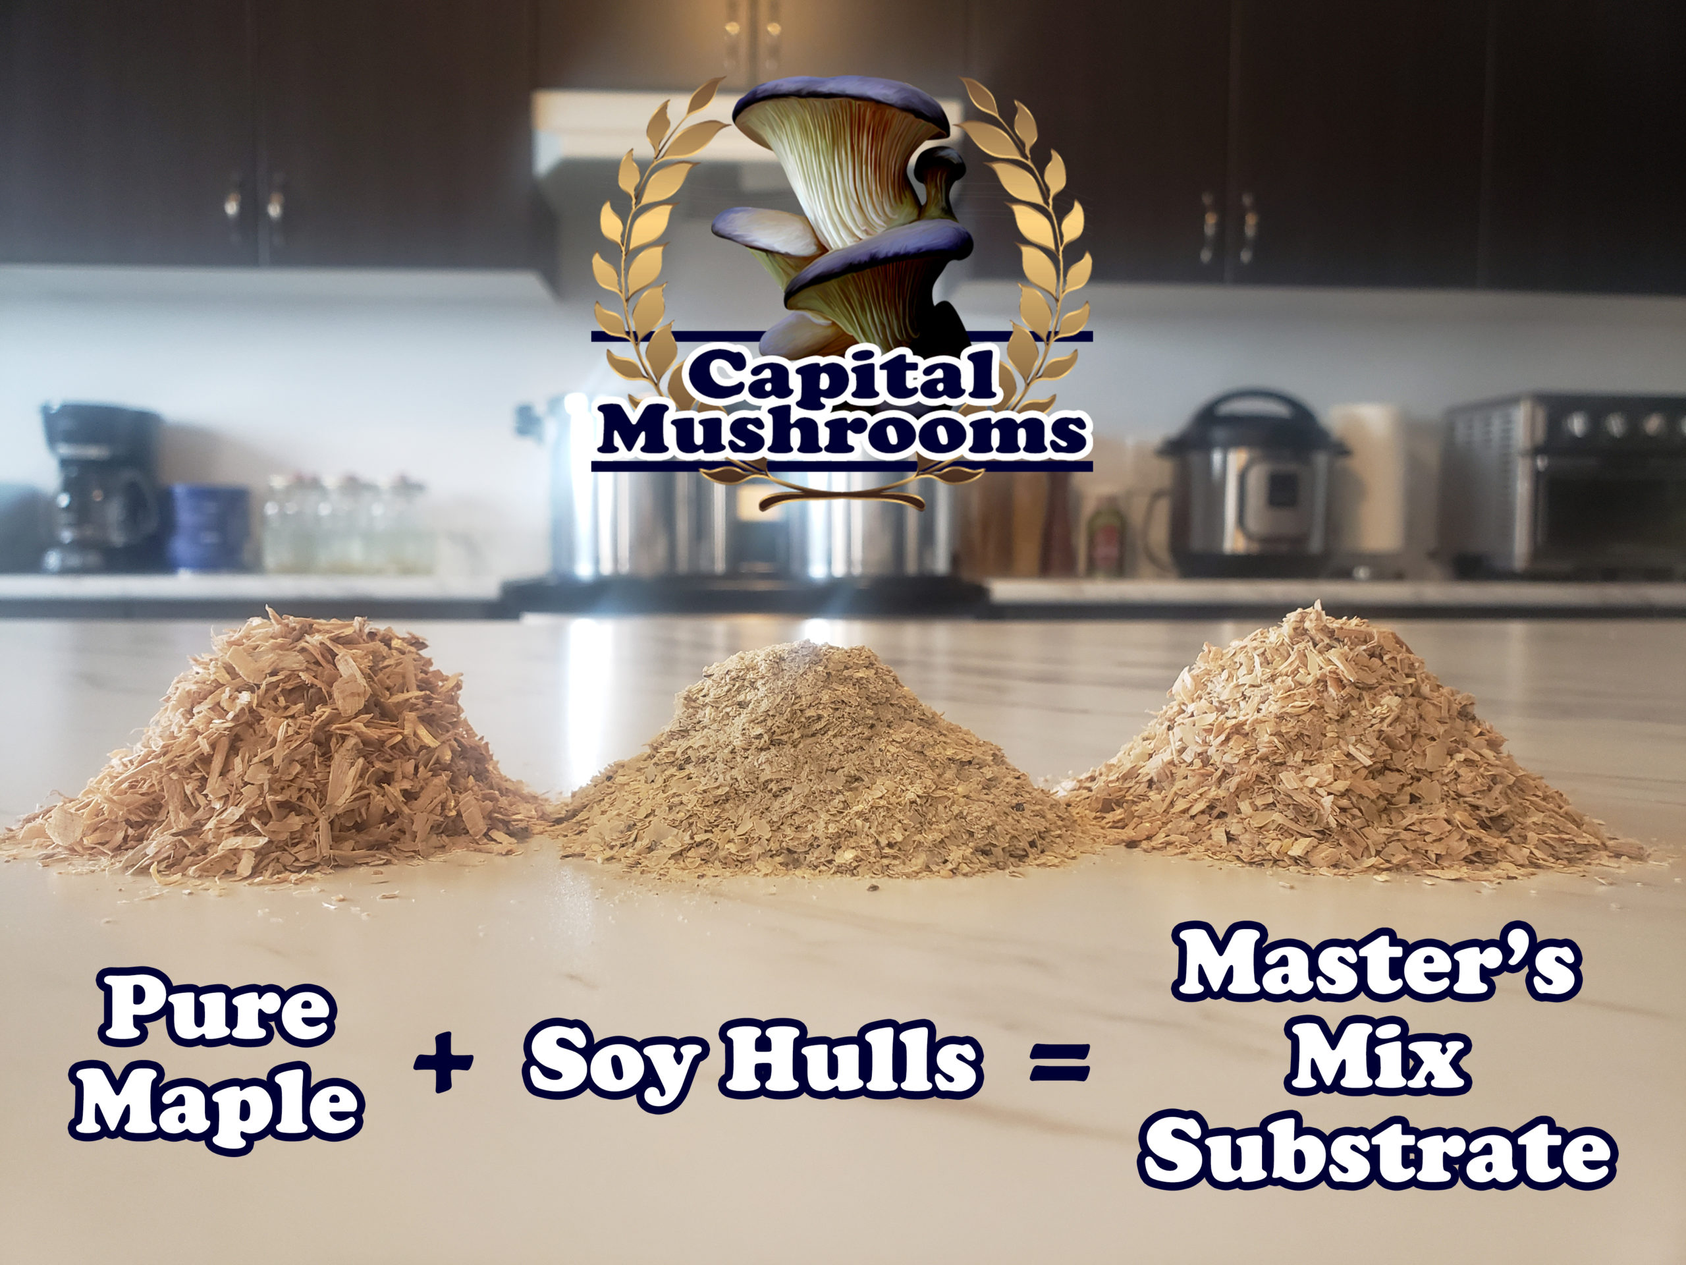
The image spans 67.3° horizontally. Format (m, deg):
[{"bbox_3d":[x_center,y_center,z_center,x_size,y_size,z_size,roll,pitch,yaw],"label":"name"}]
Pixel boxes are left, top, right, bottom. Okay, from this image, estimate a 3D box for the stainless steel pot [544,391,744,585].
[{"bbox_3d":[-0.339,-0.252,2.168,0.335,0.315,0.325,0,4,-2],"label":"stainless steel pot"}]

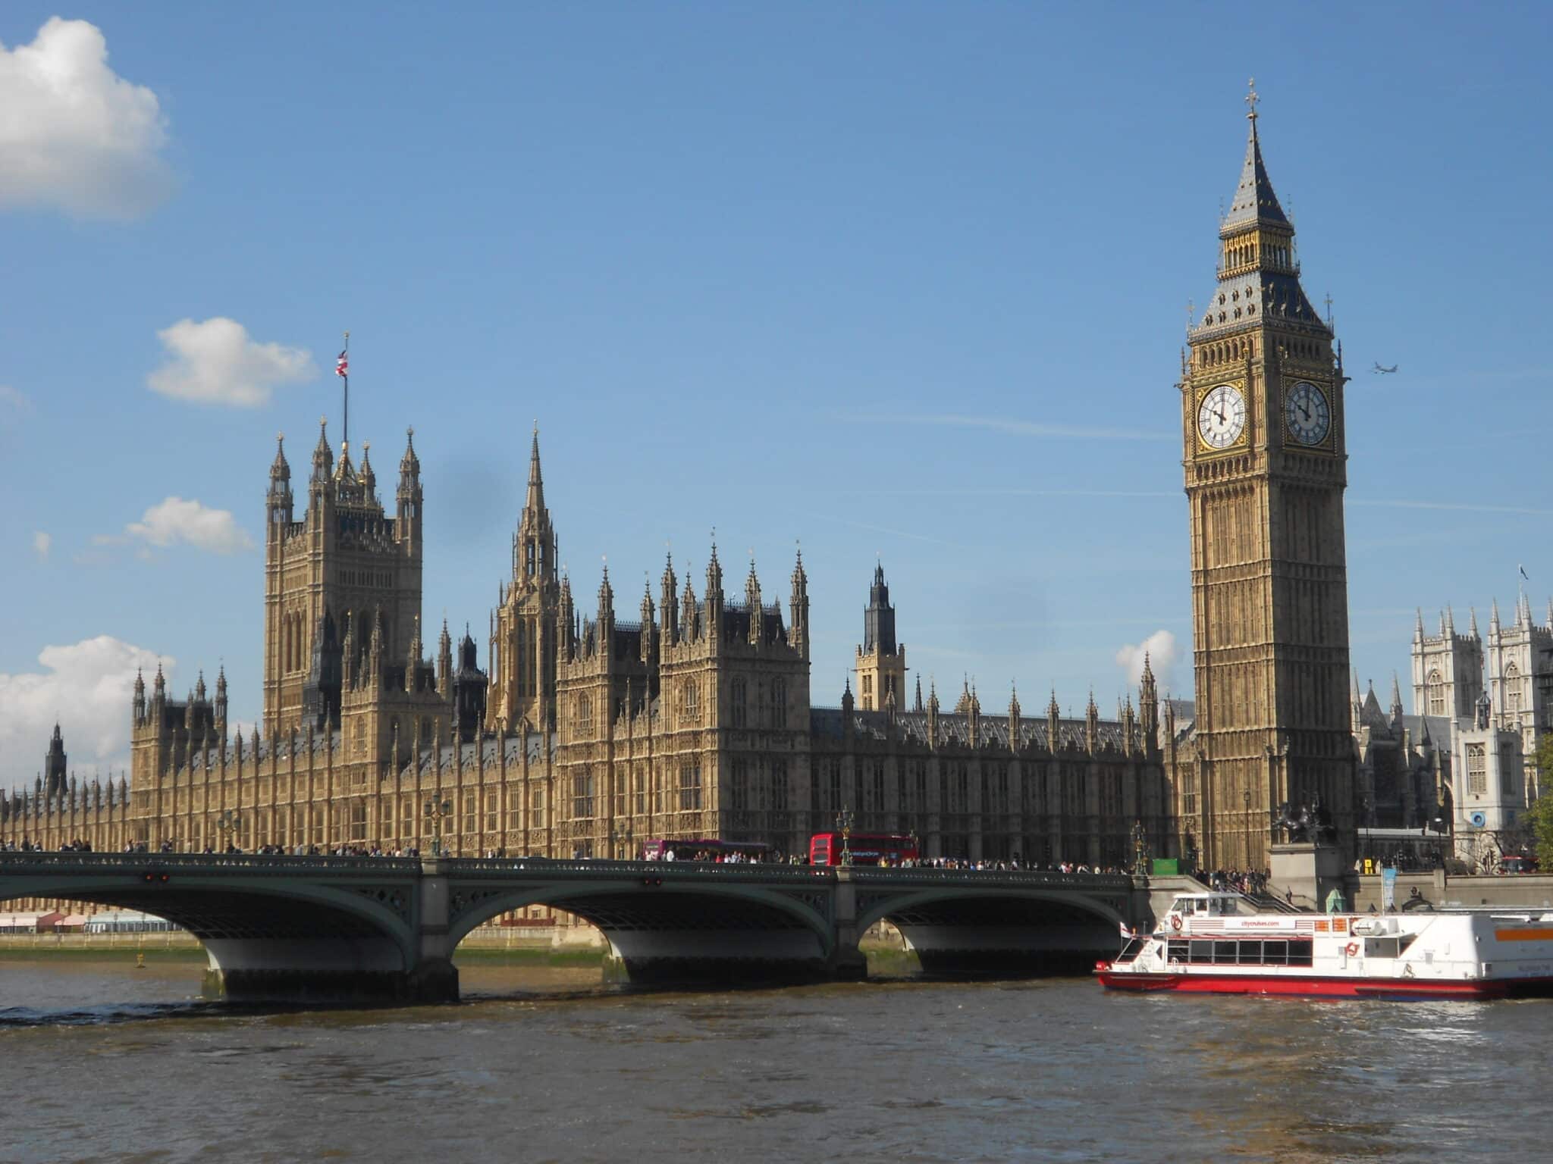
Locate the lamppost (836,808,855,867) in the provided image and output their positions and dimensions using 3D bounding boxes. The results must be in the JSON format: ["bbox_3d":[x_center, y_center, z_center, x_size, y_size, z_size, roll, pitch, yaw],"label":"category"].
[{"bbox_3d":[4.942,18.293,180.192,1.500,4.200,0.600,6,-10,-42],"label":"lamppost"}]

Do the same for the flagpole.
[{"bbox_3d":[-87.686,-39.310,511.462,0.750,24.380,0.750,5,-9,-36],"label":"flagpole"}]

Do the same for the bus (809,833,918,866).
[{"bbox_3d":[7.341,23.180,208.045,10.300,4.400,2.540,6,-10,-42],"label":"bus"}]

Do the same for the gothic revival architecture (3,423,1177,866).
[{"bbox_3d":[-43.860,2.422,393.254,93.000,98.000,268.000,4,-9,-35],"label":"gothic revival architecture"}]

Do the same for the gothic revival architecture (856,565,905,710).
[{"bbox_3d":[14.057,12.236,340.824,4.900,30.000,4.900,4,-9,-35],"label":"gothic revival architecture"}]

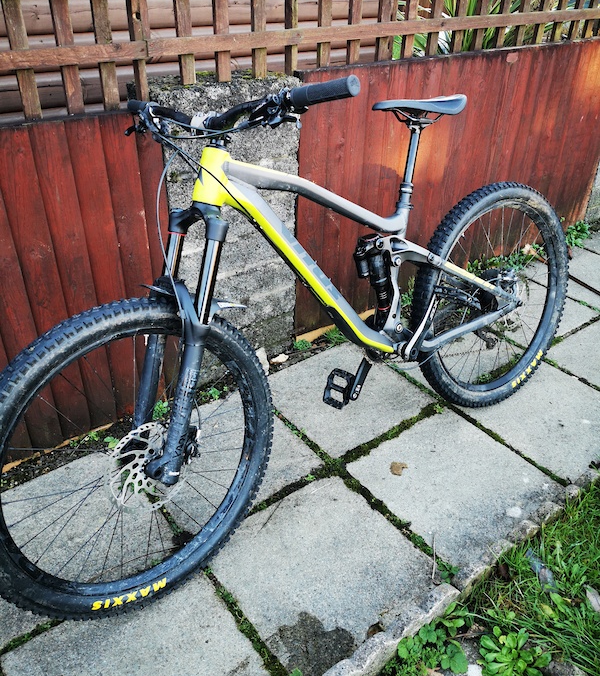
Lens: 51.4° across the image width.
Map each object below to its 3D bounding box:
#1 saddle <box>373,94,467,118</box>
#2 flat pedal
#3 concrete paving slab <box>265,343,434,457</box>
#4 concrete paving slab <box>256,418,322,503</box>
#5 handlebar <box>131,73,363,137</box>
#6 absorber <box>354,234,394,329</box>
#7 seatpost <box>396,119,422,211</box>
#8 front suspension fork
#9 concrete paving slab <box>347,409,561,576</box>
[{"bbox_3d":[0.289,-0.579,1.584,0.278,0.062,0.142,-22,25,-31],"label":"saddle"},{"bbox_3d":[0.116,0.151,1.844,0.025,0.104,0.092,21,-1,-39],"label":"flat pedal"},{"bbox_3d":[0.147,0.206,2.103,0.451,0.045,0.449,-22,40,-31],"label":"concrete paving slab"},{"bbox_3d":[-0.242,0.360,1.859,0.451,0.045,0.449,-22,40,-31],"label":"concrete paving slab"},{"bbox_3d":[-0.179,-0.455,1.258,0.100,0.088,0.765,-25,29,-36],"label":"handlebar"},{"bbox_3d":[0.198,-0.135,1.638,0.108,0.255,0.060,-22,25,-31],"label":"absorber"},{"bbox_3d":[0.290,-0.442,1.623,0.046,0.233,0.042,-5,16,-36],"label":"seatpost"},{"bbox_3d":[-0.265,0.006,1.323,0.100,0.595,0.178,4,10,-44],"label":"front suspension fork"},{"bbox_3d":[0.443,0.419,1.794,0.452,0.045,0.448,-22,40,-31],"label":"concrete paving slab"}]

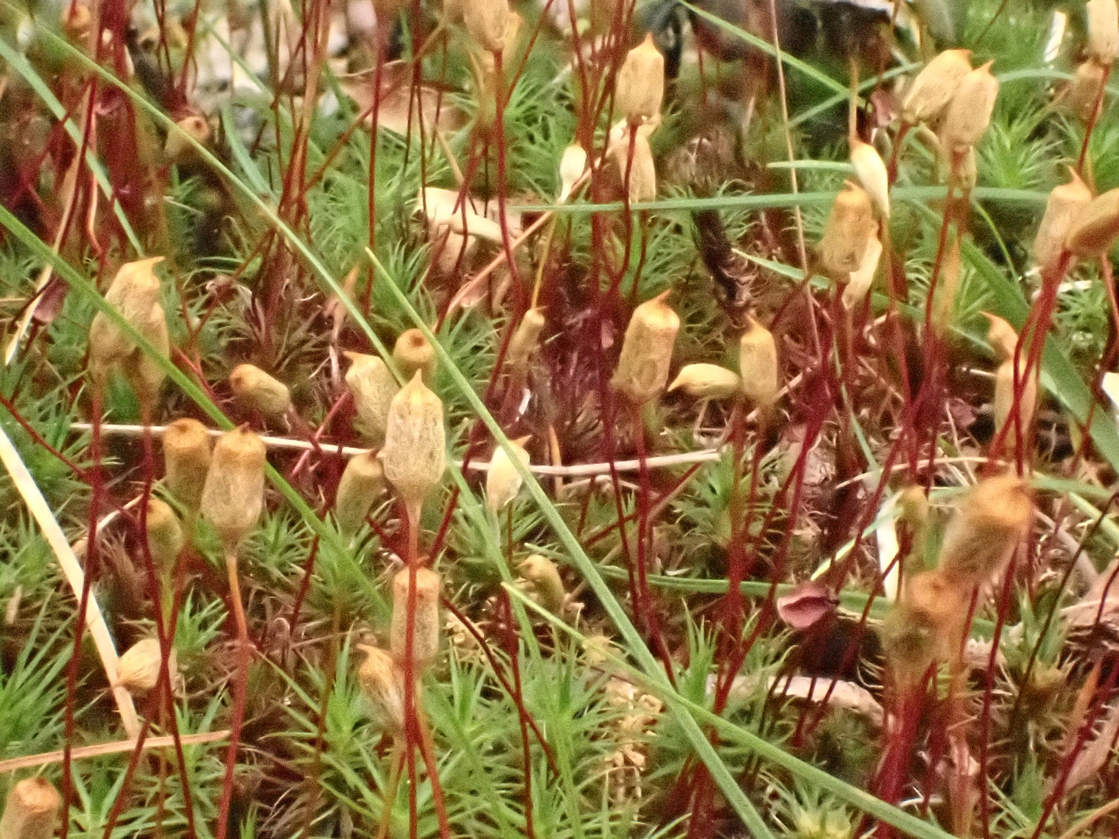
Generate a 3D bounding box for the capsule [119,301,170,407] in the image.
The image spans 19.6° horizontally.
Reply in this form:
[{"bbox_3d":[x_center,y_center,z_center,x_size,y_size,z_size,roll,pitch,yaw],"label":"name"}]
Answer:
[{"bbox_3d":[-0.026,-0.004,0.205,0.003,0.007,0.003,6,22,0],"label":"capsule"}]

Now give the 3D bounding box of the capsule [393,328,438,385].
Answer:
[{"bbox_3d":[-0.009,-0.004,0.214,0.003,0.005,0.003,4,47,0],"label":"capsule"}]

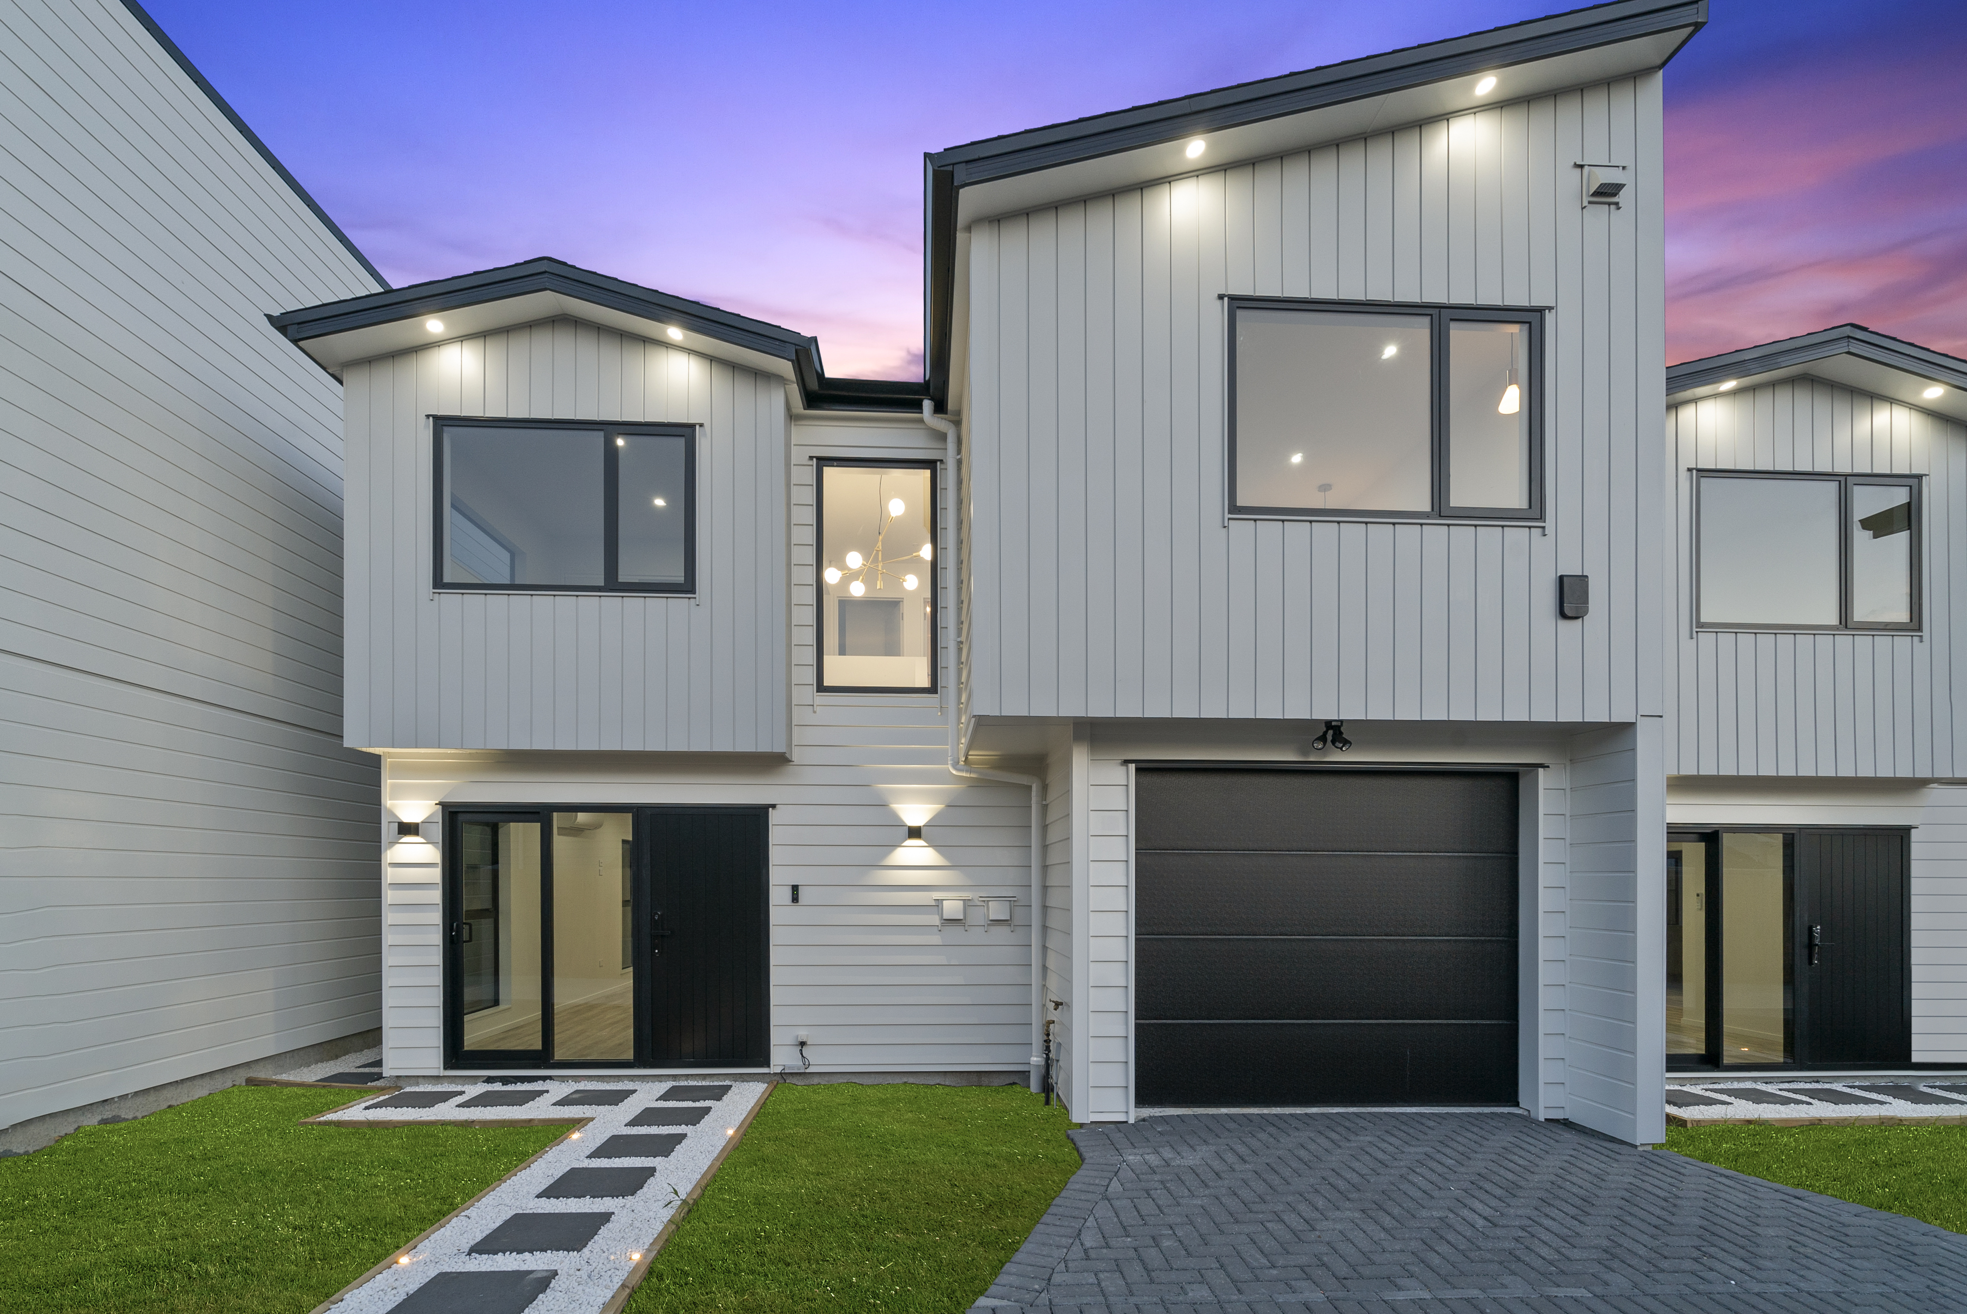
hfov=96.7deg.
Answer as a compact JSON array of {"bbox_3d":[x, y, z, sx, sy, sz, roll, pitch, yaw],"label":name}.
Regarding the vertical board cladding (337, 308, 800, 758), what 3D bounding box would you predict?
[{"bbox_3d":[-2.860,-0.850,6.040,2.980,2.980,0.060,0,0,-3],"label":"vertical board cladding"}]

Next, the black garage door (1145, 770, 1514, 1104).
[{"bbox_3d":[2.130,1.745,5.460,2.450,2.100,0.050,0,0,-3],"label":"black garage door"}]

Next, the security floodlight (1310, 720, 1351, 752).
[{"bbox_3d":[1.930,0.440,4.850,0.220,0.170,0.170,0,0,-3],"label":"security floodlight"}]

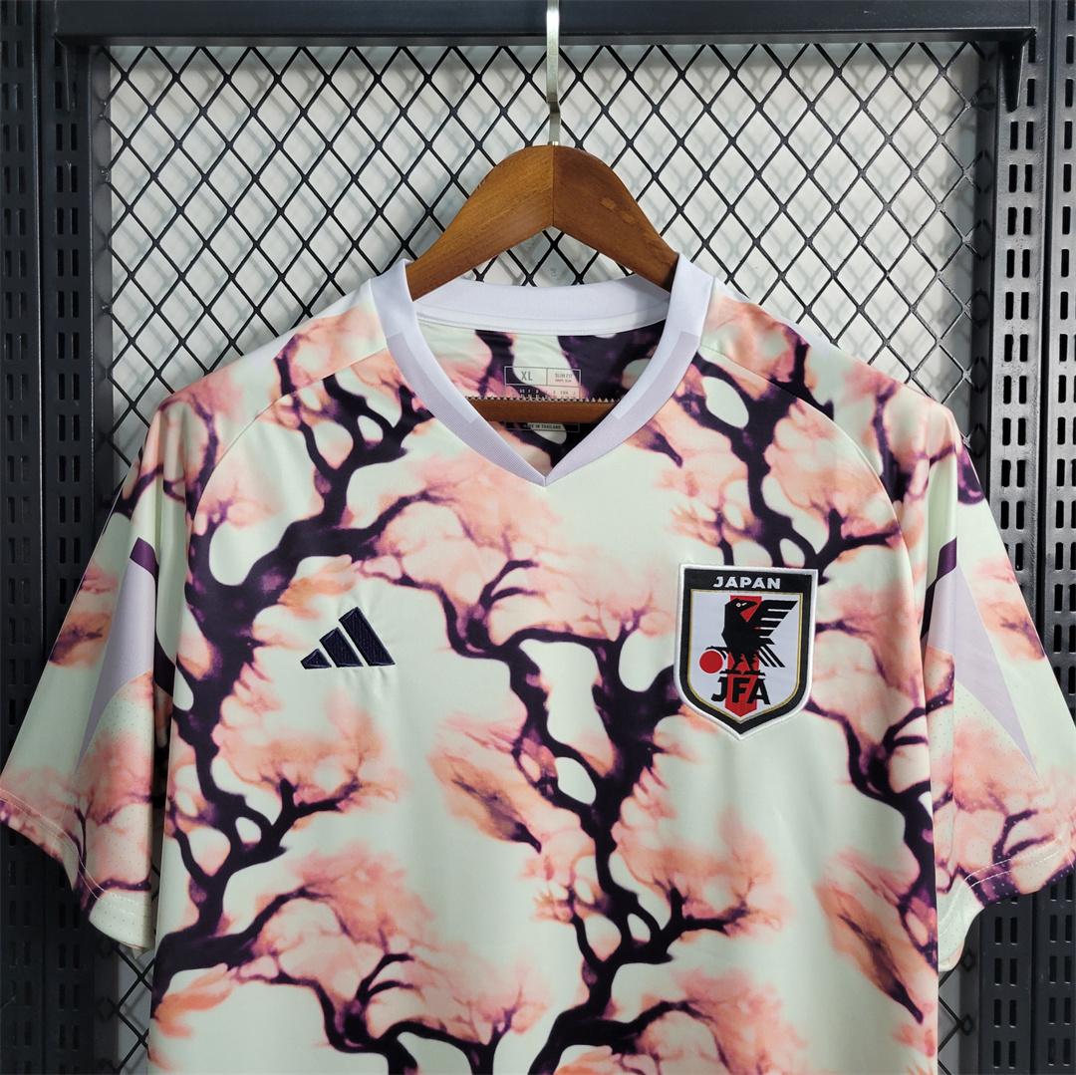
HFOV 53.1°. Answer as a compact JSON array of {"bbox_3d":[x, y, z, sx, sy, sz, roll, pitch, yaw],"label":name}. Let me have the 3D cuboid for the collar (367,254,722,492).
[{"bbox_3d":[0.002,-0.101,0.655,0.207,0.142,0.090,1,1,0],"label":"collar"}]

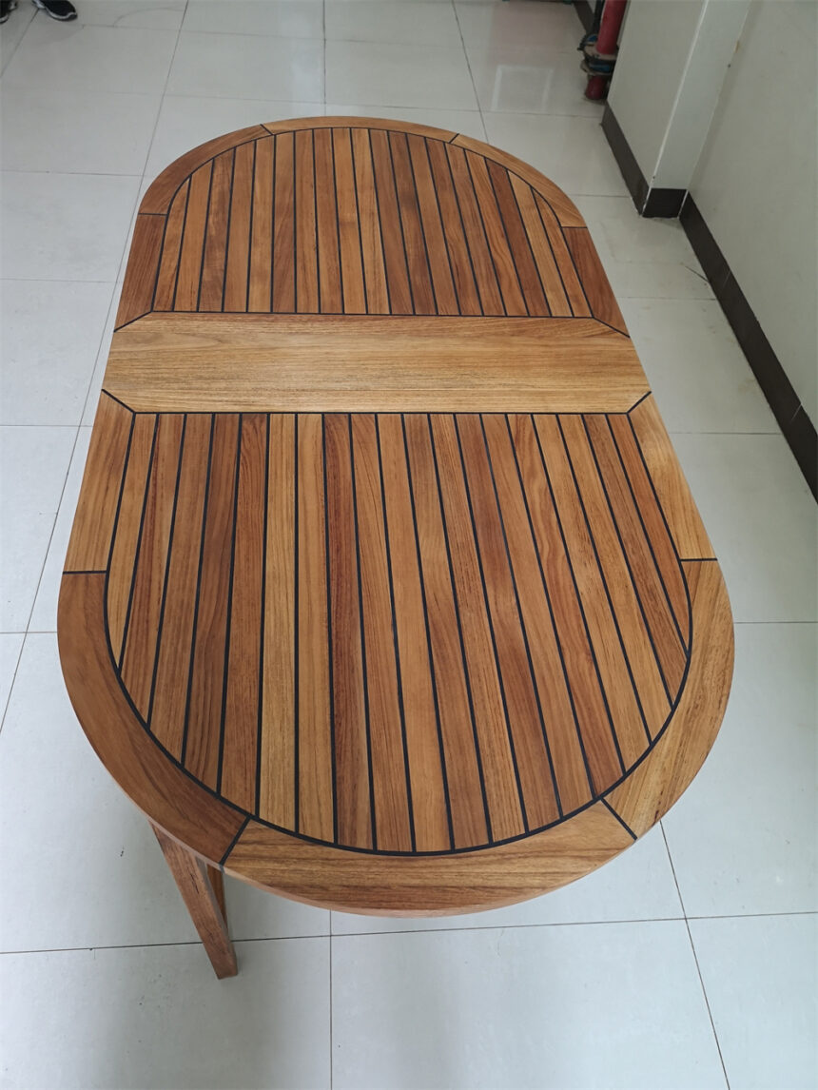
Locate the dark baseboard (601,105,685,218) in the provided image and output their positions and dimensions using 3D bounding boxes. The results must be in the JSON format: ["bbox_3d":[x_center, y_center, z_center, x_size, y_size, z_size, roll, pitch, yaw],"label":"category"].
[{"bbox_3d":[0.838,-1.404,3.064,0.136,0.100,0.664,0,51,-6],"label":"dark baseboard"}]

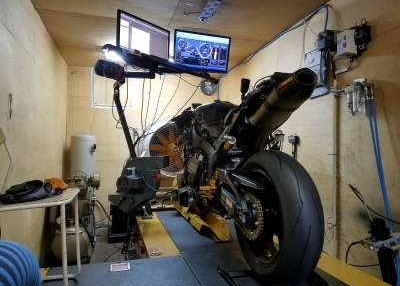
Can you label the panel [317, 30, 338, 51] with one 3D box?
[{"bbox_3d":[0.893,-0.720,2.110,0.105,0.135,0.085,0,-1,-16],"label":"panel"}]

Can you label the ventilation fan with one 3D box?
[{"bbox_3d":[-0.335,0.070,3.420,0.620,0.620,0.400,0,-1,-19],"label":"ventilation fan"}]

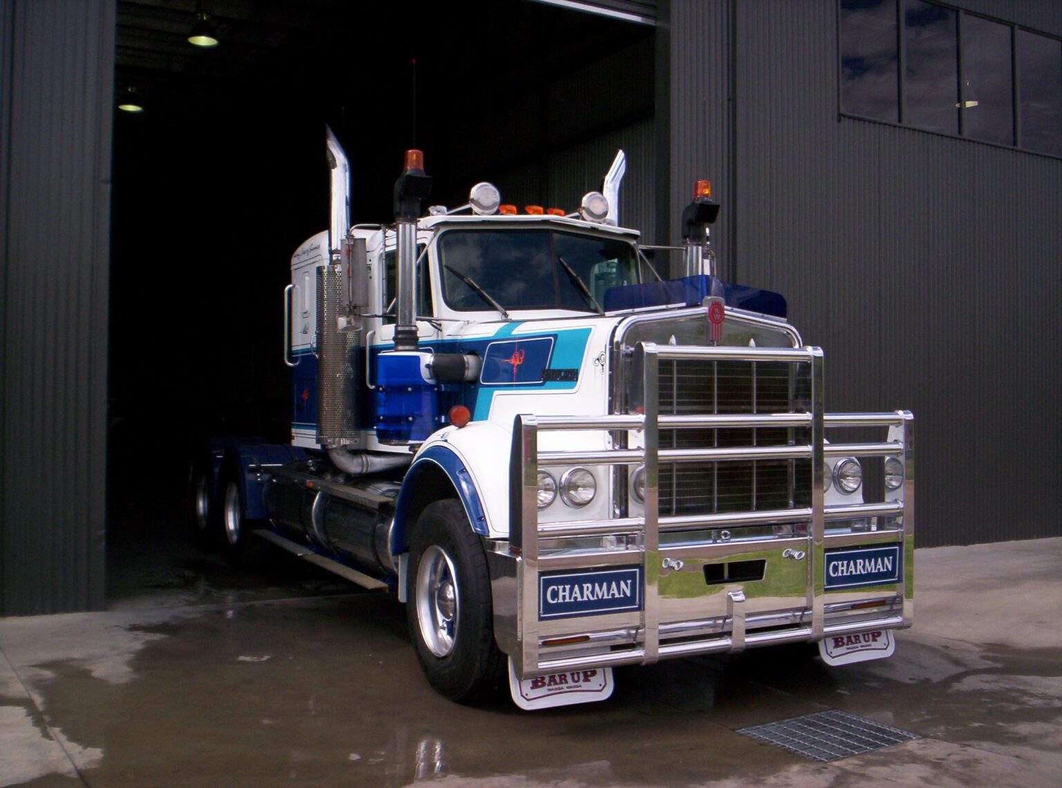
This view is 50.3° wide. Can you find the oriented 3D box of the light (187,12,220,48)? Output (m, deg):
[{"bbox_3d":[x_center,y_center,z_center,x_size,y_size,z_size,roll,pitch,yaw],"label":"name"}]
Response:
[{"bbox_3d":[-4.780,-5.350,16.500,0.460,0.440,0.460,0,0,0],"label":"light"}]

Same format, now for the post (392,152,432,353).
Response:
[{"bbox_3d":[-0.721,-0.875,6.900,0.170,1.230,0.230,0,0,-27],"label":"post"}]

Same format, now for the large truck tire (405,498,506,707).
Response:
[{"bbox_3d":[-0.388,1.099,6.018,0.280,1.060,1.060,0,-1,-25],"label":"large truck tire"}]

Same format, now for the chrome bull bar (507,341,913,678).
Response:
[{"bbox_3d":[0.962,0.523,5.663,2.300,1.530,0.290,0,-1,-25],"label":"chrome bull bar"}]

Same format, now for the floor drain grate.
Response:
[{"bbox_3d":[1.425,1.635,5.420,0.650,0.030,0.560,0,0,-31],"label":"floor drain grate"}]

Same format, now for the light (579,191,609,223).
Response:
[{"bbox_3d":[0.446,-1.299,7.850,0.210,0.210,0.140,0,0,-26],"label":"light"}]

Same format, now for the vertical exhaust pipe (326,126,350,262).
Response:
[{"bbox_3d":[-1.366,-1.417,8.007,0.175,0.969,0.130,0,-1,-25],"label":"vertical exhaust pipe"}]

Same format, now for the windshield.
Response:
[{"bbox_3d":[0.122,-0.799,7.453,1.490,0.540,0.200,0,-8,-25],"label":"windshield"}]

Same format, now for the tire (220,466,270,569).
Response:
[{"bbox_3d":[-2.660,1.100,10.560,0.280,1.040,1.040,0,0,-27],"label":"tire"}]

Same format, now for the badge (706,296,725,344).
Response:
[{"bbox_3d":[0.935,-0.376,5.734,0.110,0.240,0.050,0,-1,-25],"label":"badge"}]

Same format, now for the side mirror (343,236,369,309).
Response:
[{"bbox_3d":[-1.081,-0.747,6.950,0.165,0.430,0.055,0,0,-9],"label":"side mirror"}]

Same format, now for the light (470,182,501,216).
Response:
[{"bbox_3d":[-0.300,-1.277,7.393,0.215,0.220,0.130,0,-1,-25],"label":"light"}]

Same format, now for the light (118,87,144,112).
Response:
[{"bbox_3d":[-7.434,-5.485,21.000,0.440,0.420,0.440,0,-1,-25],"label":"light"}]

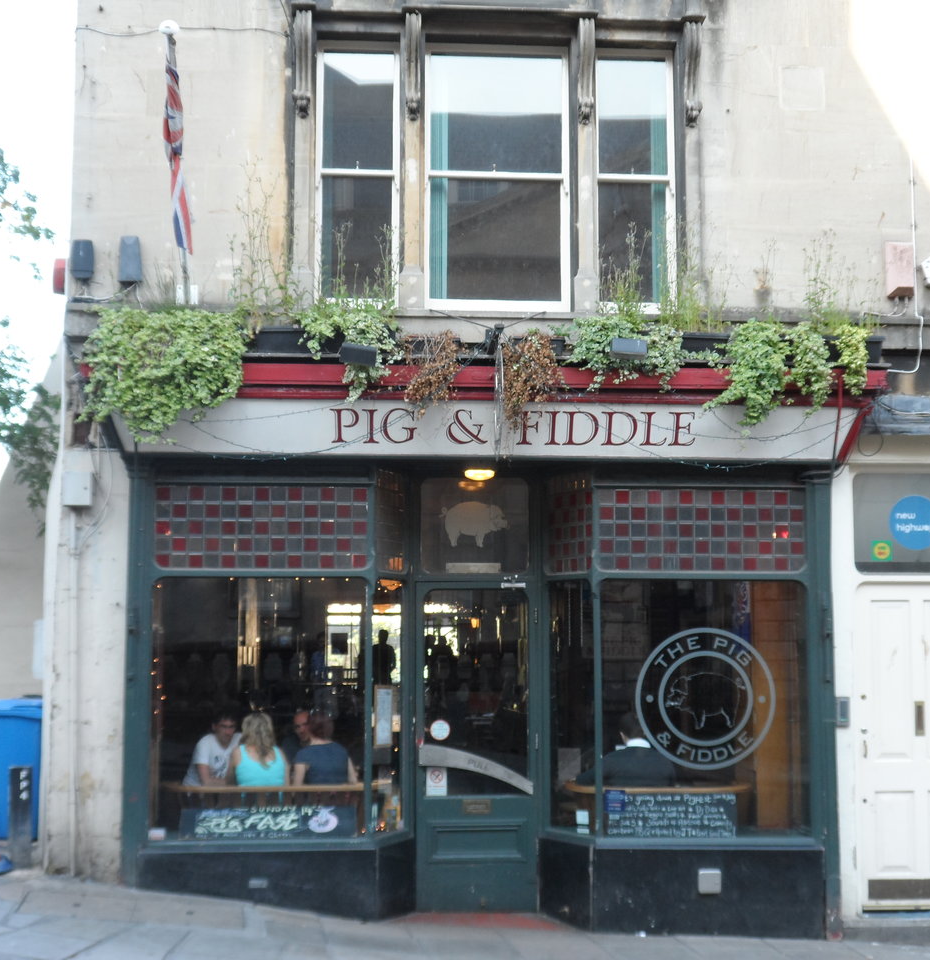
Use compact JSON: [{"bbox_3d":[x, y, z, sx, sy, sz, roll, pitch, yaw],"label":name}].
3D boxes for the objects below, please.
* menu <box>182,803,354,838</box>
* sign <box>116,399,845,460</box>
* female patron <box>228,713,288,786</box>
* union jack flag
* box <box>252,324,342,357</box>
[{"bbox_3d":[-1.239,2.146,10.210,1.100,0.220,0.030,0,-7,-4],"label":"menu"},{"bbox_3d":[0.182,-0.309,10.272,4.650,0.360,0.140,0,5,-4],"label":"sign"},{"bbox_3d":[-1.425,2.223,11.247,0.460,1.240,0.680,0,-7,-4],"label":"female patron"},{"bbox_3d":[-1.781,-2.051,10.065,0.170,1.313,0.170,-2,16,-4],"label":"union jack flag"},{"bbox_3d":[-1.052,-0.873,10.216,0.620,0.200,0.200,0,-7,-4],"label":"box"}]

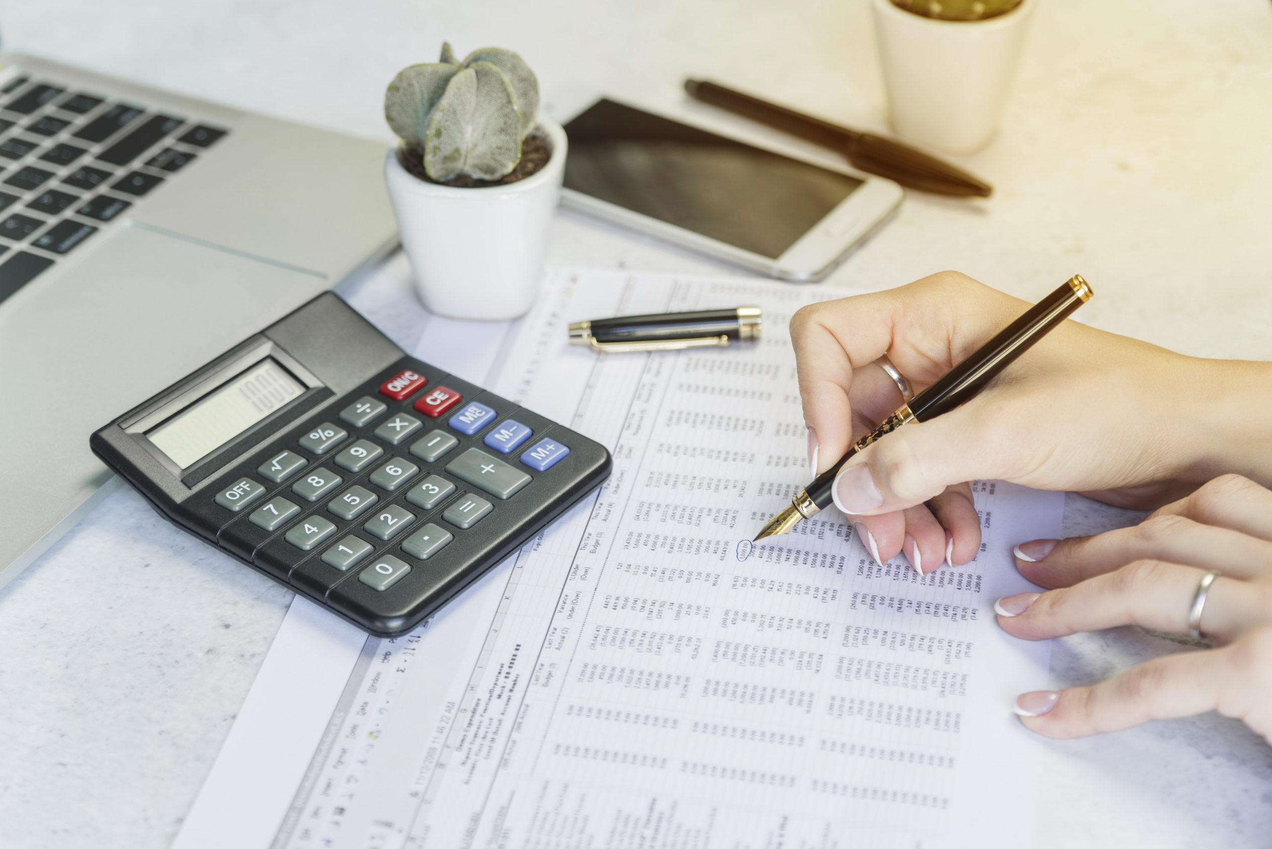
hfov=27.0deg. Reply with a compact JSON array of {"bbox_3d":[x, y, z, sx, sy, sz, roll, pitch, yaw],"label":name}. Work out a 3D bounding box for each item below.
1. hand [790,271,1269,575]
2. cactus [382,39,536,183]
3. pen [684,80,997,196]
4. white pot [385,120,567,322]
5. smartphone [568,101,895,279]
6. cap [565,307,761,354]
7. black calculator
[{"bbox_3d":[0.114,-0.005,0.763,0.142,0.076,0.076,-5,35,-7],"label":"hand"},{"bbox_3d":[-0.056,-0.100,0.857,0.048,0.042,0.045,2,35,5],"label":"cactus"},{"bbox_3d":[0.072,-0.104,0.962,0.134,0.011,0.011,23,41,30],"label":"pen"},{"bbox_3d":[-0.052,-0.067,0.877,0.057,0.052,0.057,-1,35,0],"label":"white pot"},{"bbox_3d":[0.020,-0.087,0.943,0.142,0.007,0.070,21,40,28],"label":"smartphone"},{"bbox_3d":[0.010,-0.031,0.859,0.063,0.012,0.013,-4,35,-4],"label":"cap"},{"bbox_3d":[-0.082,0.012,0.784,0.117,0.029,0.101,23,41,31],"label":"black calculator"}]

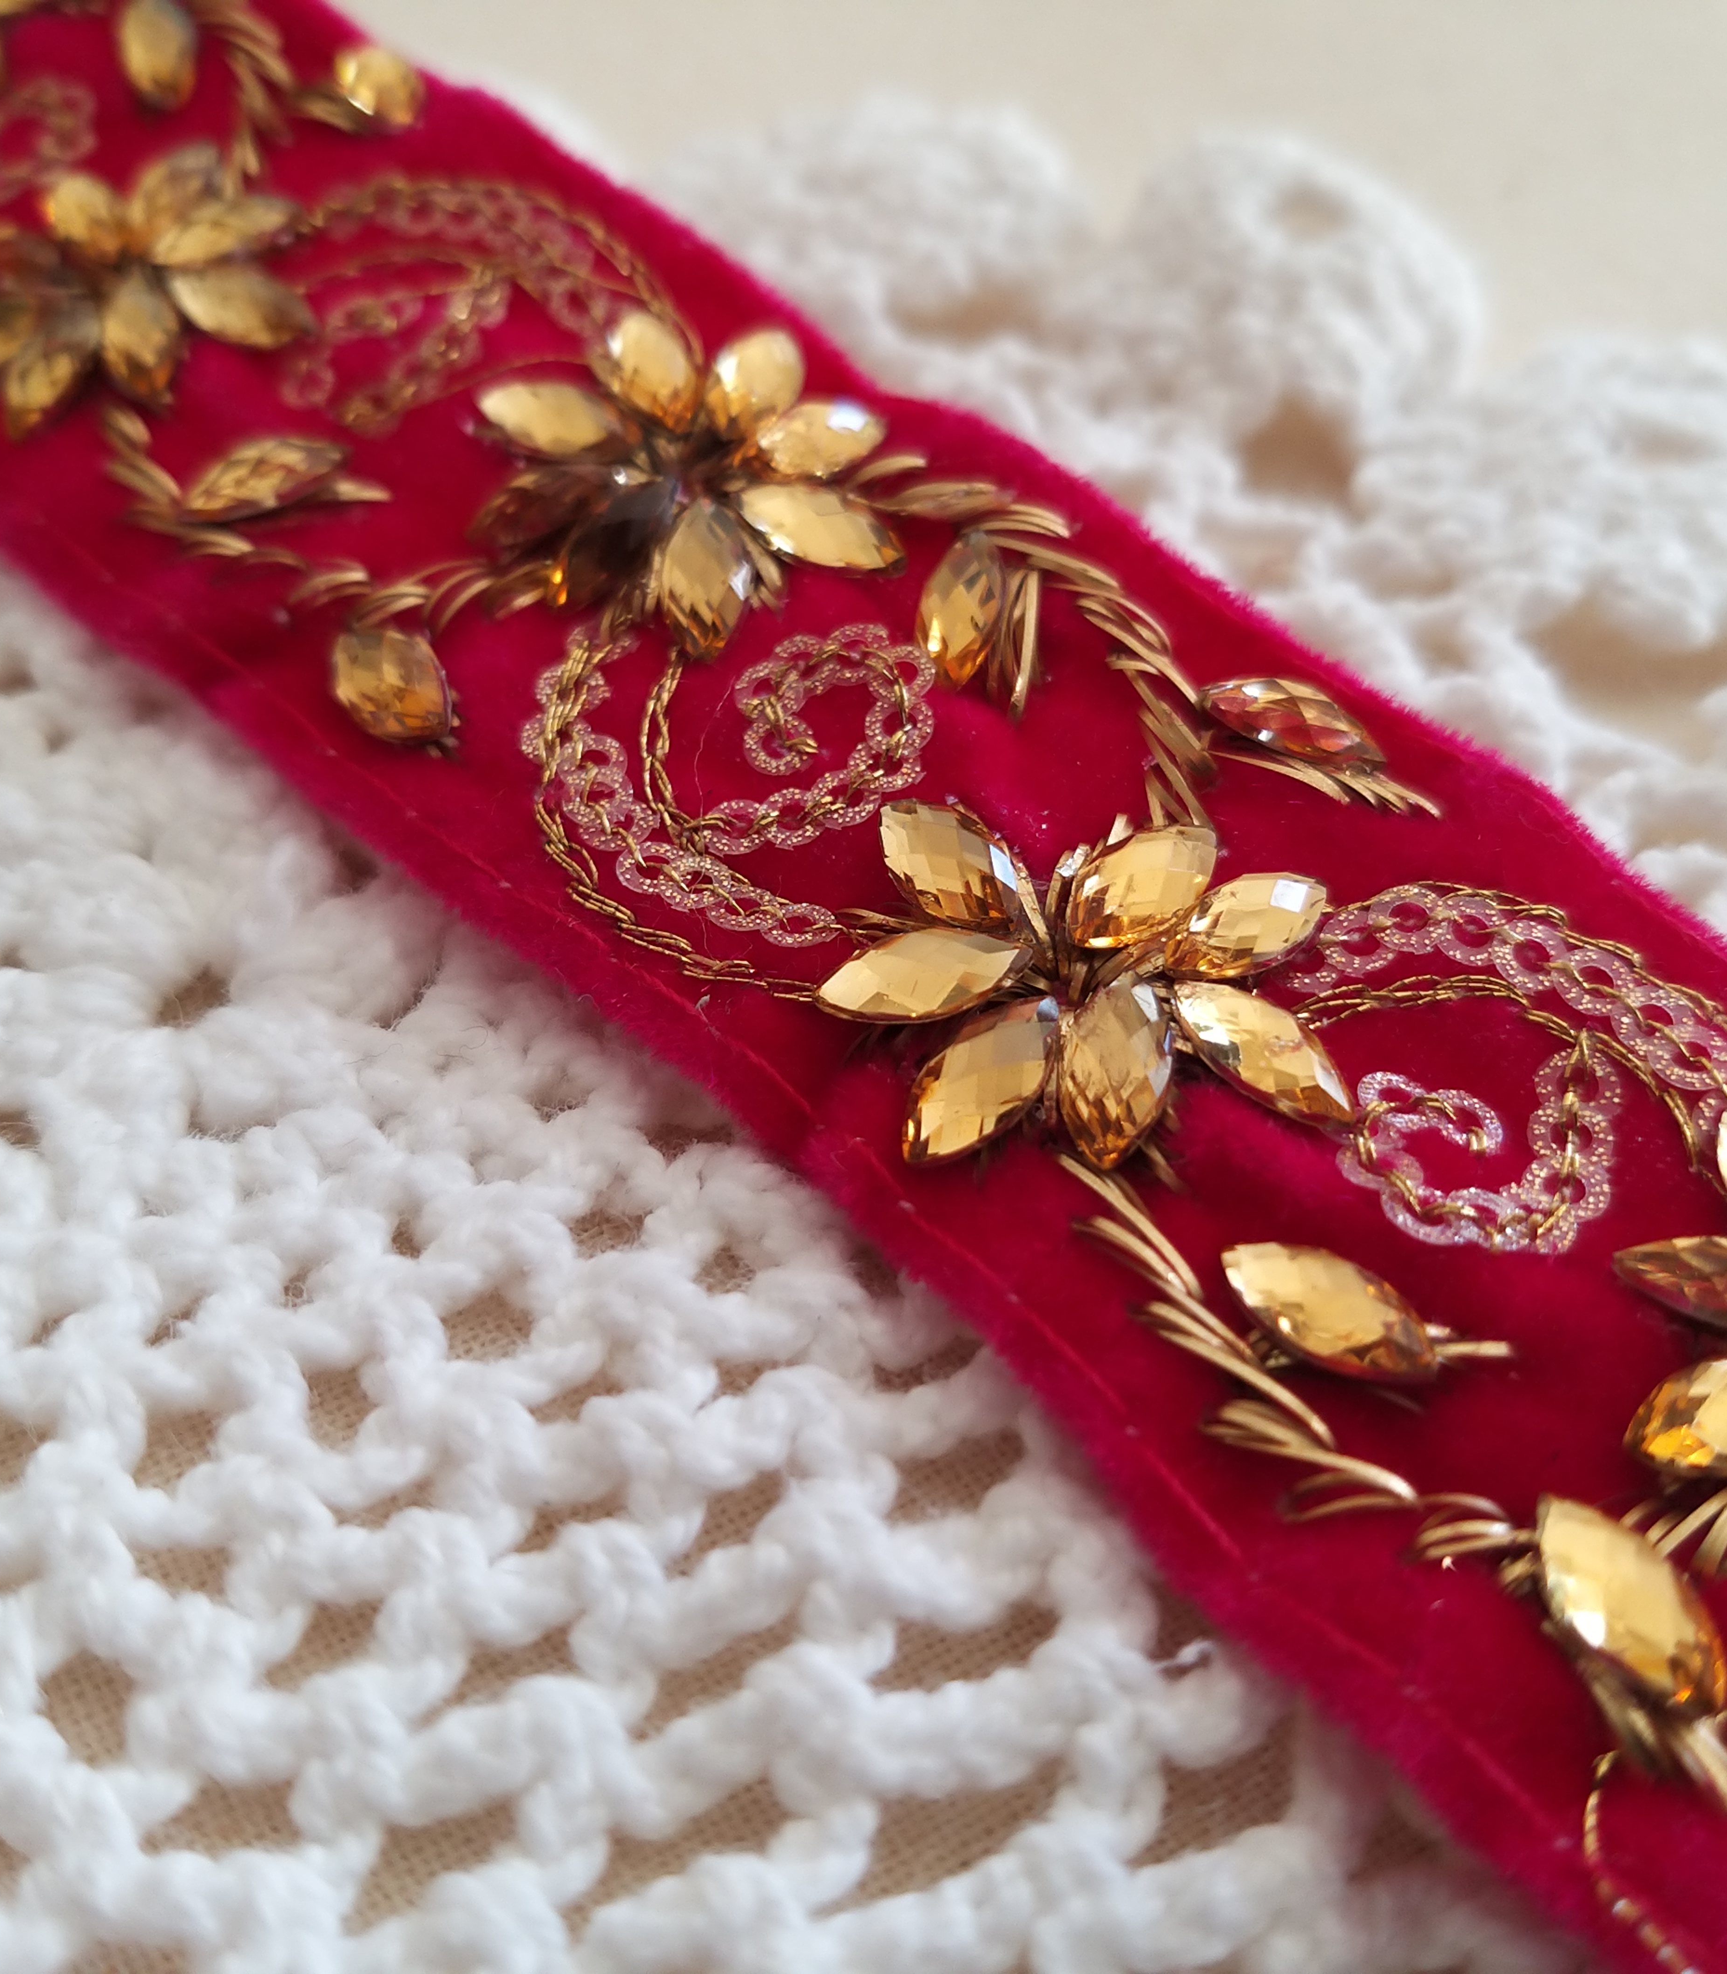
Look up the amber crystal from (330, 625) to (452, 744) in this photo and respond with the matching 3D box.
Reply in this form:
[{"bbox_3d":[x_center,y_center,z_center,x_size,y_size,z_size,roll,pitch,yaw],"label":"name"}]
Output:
[{"bbox_3d":[-0.026,-0.017,0.113,0.005,0.004,0.011,-38,50,-16],"label":"amber crystal"}]

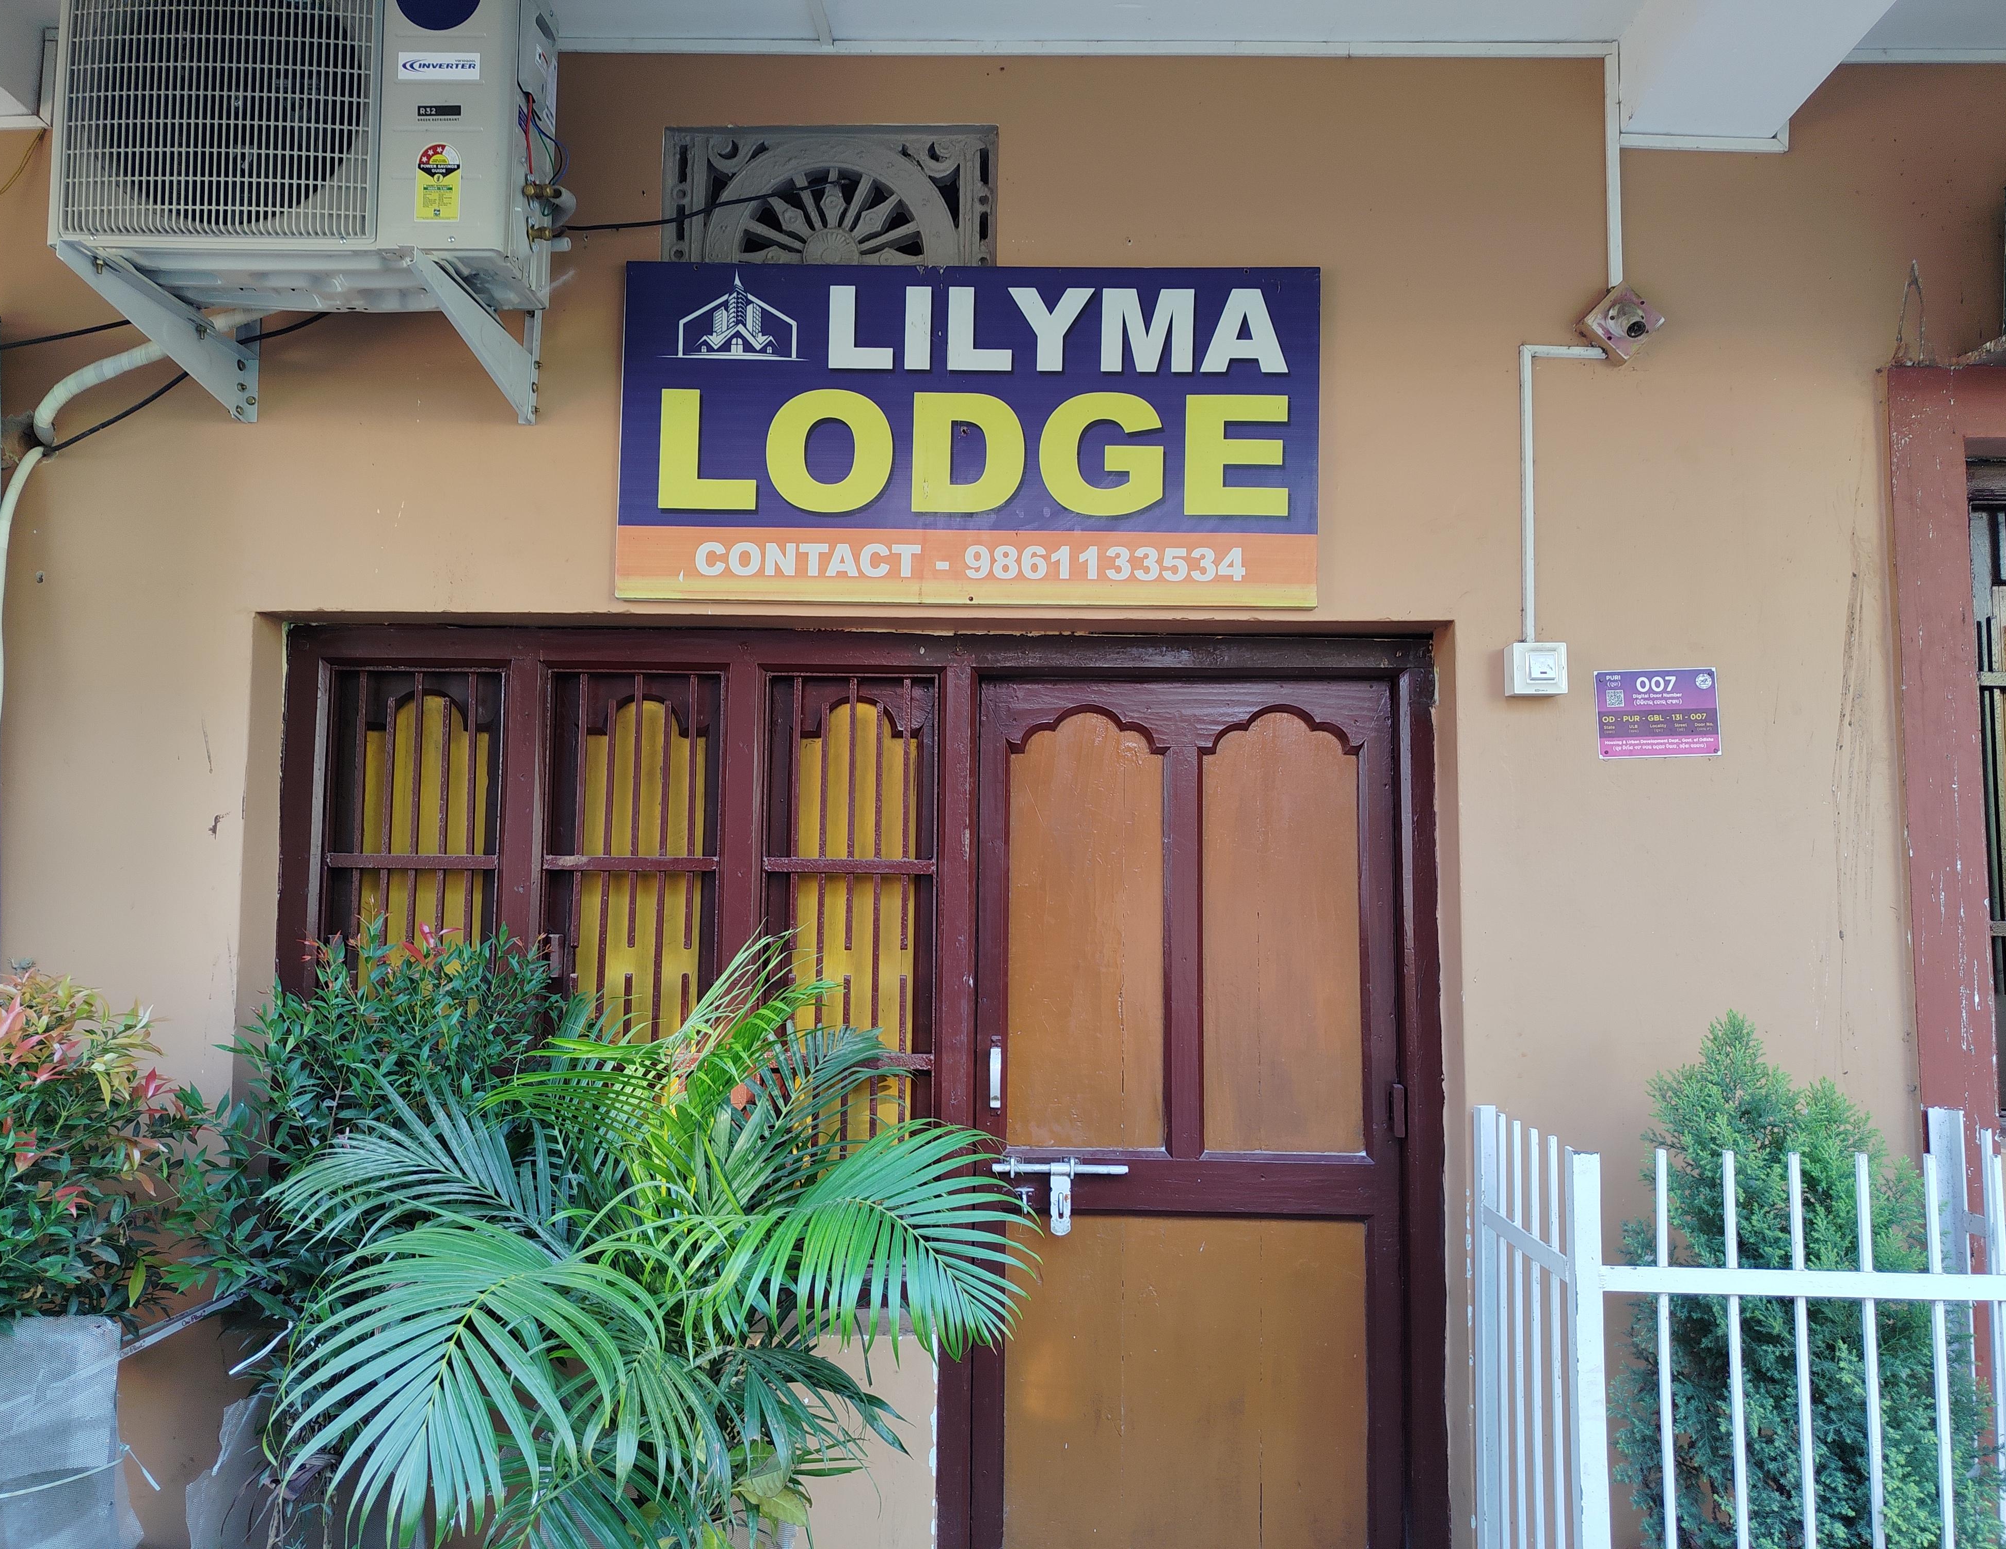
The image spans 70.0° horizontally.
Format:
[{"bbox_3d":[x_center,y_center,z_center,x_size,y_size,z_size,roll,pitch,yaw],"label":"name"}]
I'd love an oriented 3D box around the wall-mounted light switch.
[{"bbox_3d":[0.932,-0.182,2.492,0.090,0.088,0.048,0,-5,1],"label":"wall-mounted light switch"}]

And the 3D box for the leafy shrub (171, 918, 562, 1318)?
[{"bbox_3d":[-0.933,0.501,2.114,0.550,0.570,0.500,0,-5,1],"label":"leafy shrub"}]

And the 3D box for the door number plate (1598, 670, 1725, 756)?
[{"bbox_3d":[1.146,-0.106,2.503,0.211,0.153,0.005,-2,-5,1],"label":"door number plate"}]

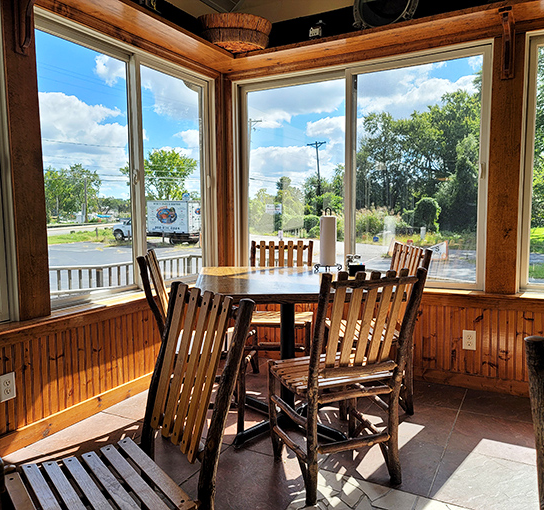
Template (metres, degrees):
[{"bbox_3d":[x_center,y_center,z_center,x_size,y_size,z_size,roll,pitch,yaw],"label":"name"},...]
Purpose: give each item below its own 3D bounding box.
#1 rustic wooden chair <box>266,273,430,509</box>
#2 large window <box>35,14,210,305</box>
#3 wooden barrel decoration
[{"bbox_3d":[0.277,0.461,1.960,0.439,0.888,0.524,-2,5,-21],"label":"rustic wooden chair"},{"bbox_3d":[-0.792,-0.493,2.997,0.100,1.448,1.520,2,5,28],"label":"large window"},{"bbox_3d":[-0.248,-1.416,3.250,0.498,0.166,0.498,-1,5,0],"label":"wooden barrel decoration"}]

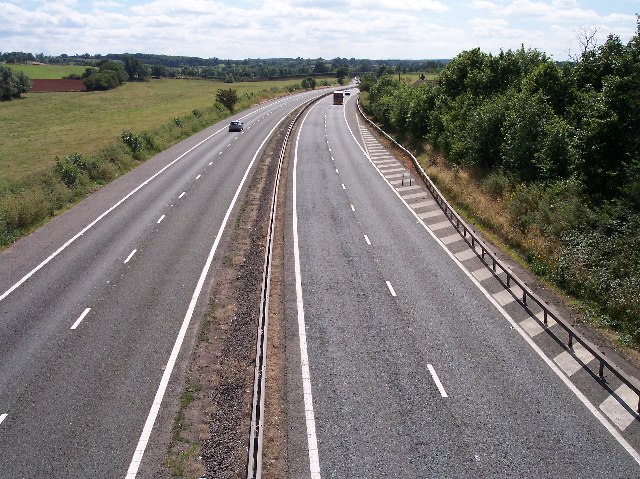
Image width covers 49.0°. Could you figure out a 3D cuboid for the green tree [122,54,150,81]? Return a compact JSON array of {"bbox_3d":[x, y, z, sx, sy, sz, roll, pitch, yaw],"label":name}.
[{"bbox_3d":[-109.786,-102.906,420.000,16.500,15.600,14.500,-4,14,-14],"label":"green tree"}]

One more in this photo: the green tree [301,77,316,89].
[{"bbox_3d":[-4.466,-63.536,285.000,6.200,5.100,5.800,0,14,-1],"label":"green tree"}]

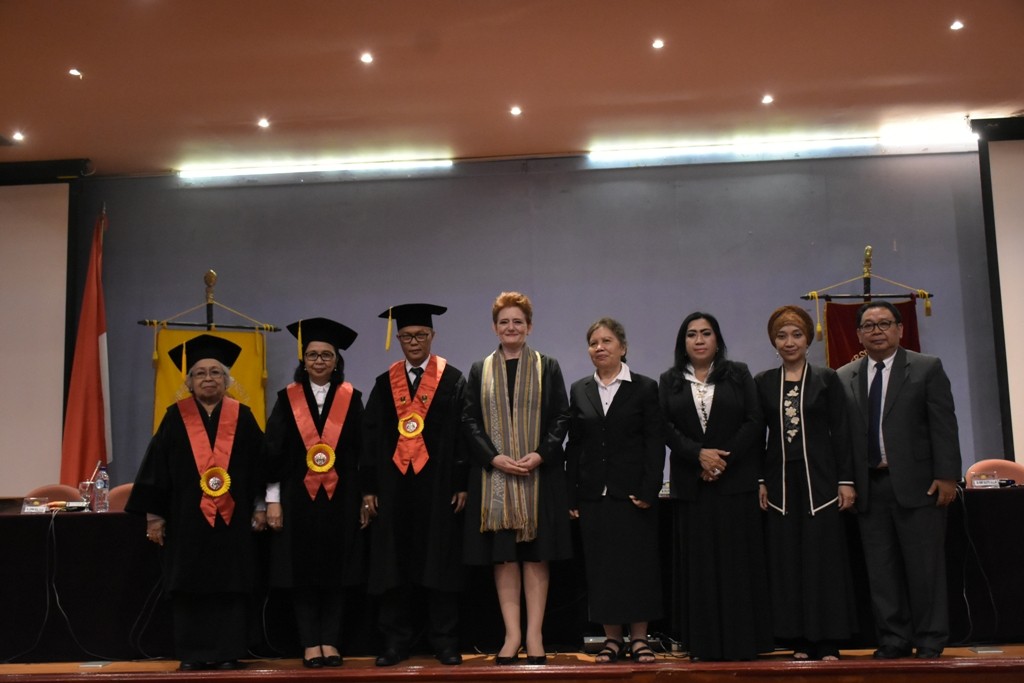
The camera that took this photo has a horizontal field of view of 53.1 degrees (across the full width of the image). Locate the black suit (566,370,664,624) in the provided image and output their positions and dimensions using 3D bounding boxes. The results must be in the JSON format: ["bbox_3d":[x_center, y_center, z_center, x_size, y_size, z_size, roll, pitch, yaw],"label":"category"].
[{"bbox_3d":[0.495,0.753,4.946,0.470,1.214,0.330,-3,-7,15],"label":"black suit"}]

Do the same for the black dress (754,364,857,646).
[{"bbox_3d":[1.389,0.771,4.845,0.490,1.309,0.360,-4,-7,20],"label":"black dress"}]

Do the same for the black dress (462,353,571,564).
[{"bbox_3d":[0.022,0.557,4.964,0.520,1.040,0.340,-2,-7,0],"label":"black dress"}]

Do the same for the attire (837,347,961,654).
[{"bbox_3d":[1.829,0.746,4.834,0.550,1.429,0.360,-6,-8,32],"label":"attire"}]

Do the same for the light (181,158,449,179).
[{"bbox_3d":[-1.706,-1.505,8.888,2.405,0.080,0.080,-2,-7,4],"label":"light"}]

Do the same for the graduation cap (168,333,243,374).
[{"bbox_3d":[-1.500,0.064,5.030,0.335,0.140,0.300,1,-29,-1],"label":"graduation cap"}]

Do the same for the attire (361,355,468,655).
[{"bbox_3d":[-0.472,0.776,4.949,0.540,1.395,0.330,-2,-7,2],"label":"attire"}]

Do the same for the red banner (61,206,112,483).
[{"bbox_3d":[-2.845,0.083,6.846,0.340,1.930,0.250,0,-7,-12],"label":"red banner"}]

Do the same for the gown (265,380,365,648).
[{"bbox_3d":[-0.957,0.824,4.959,0.500,1.293,0.320,-1,-7,0],"label":"gown"}]

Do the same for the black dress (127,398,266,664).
[{"bbox_3d":[-1.530,0.901,4.963,0.670,1.250,0.360,-1,-7,-2],"label":"black dress"}]

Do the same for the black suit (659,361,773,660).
[{"bbox_3d":[0.964,0.801,4.854,0.540,1.393,0.420,-3,-7,15],"label":"black suit"}]

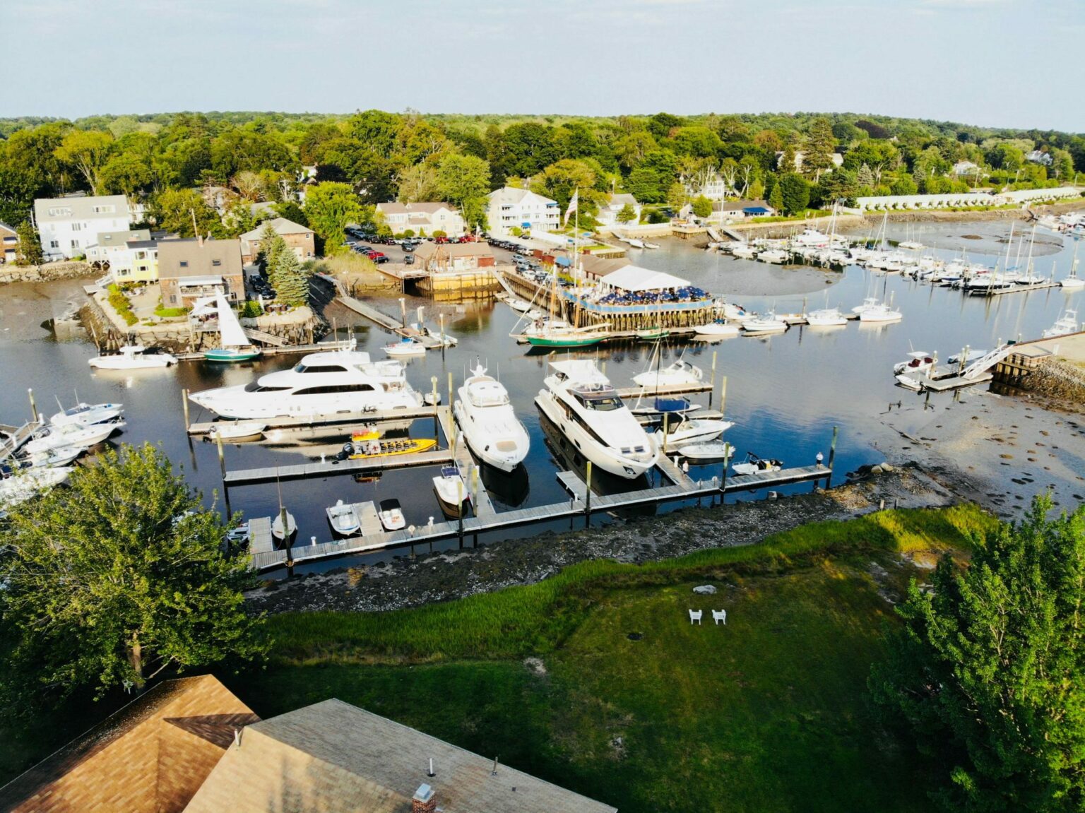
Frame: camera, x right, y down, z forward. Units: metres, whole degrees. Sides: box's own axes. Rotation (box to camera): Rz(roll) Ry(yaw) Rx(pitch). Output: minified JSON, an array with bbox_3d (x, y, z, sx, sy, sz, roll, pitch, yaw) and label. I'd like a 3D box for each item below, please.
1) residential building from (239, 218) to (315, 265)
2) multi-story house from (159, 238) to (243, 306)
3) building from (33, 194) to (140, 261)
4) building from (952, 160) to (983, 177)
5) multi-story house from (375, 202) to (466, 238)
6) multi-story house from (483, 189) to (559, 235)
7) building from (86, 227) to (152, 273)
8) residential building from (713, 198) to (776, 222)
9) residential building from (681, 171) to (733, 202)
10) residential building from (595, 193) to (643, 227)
[{"bbox_3d":[-56.300,-35.420,159.420,14.500,7.900,10.000,-9,22,-24],"label":"residential building"},{"bbox_3d":[-56.000,-22.470,123.400,12.000,9.200,11.200,-8,22,-23],"label":"multi-story house"},{"bbox_3d":[-98.010,-38.850,160.500,16.500,11.300,11.500,-13,24,-33],"label":"building"},{"bbox_3d":[212.430,-119.140,376.510,10.300,7.100,10.300,-10,23,-26],"label":"building"},{"bbox_3d":[-30.690,-48.140,193.690,21.500,8.000,11.000,-2,20,-7],"label":"multi-story house"},{"bbox_3d":[-5.870,-55.660,212.860,18.200,11.800,10.500,-11,23,-29],"label":"multi-story house"},{"bbox_3d":[-85.420,-31.930,151.450,10.300,6.400,8.000,-12,24,-31],"label":"building"},{"bbox_3d":[62.890,-64.380,245.270,23.500,5.200,8.700,-7,22,-21],"label":"residential building"},{"bbox_3d":[62.390,-83.710,285.130,12.000,9.200,11.000,-12,24,-31],"label":"residential building"},{"bbox_3d":[22.550,-60.040,227.840,10.700,8.500,8.500,-10,23,-26],"label":"residential building"}]

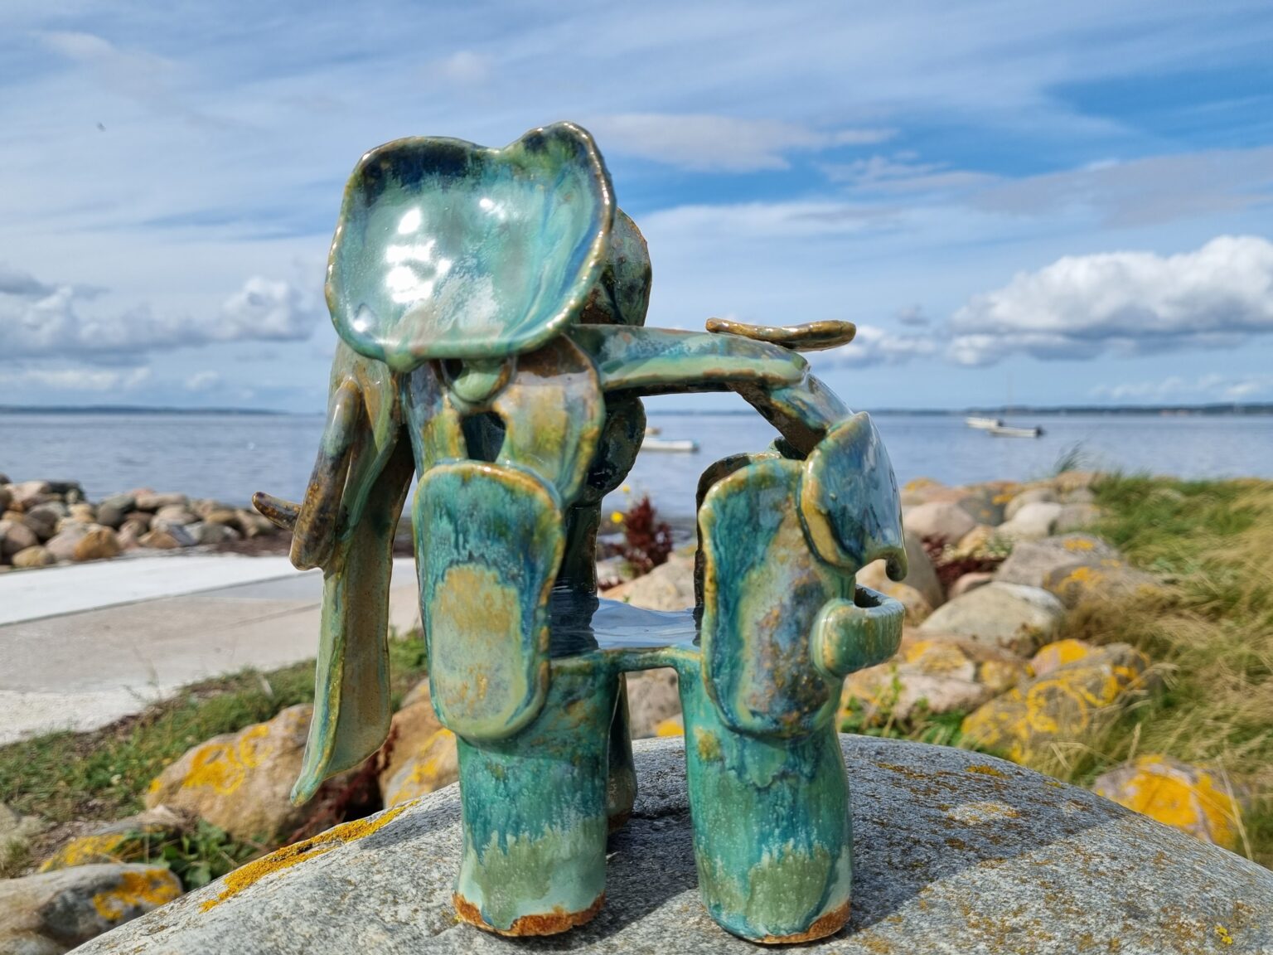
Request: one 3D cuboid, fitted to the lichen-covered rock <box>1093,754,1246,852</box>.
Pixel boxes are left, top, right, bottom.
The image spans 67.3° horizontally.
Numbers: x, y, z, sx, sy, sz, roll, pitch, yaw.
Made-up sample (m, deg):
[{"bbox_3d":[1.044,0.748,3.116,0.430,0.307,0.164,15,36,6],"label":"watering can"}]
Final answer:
[{"bbox_3d":[1.143,0.709,2.050,0.325,0.240,0.300,2,4,30],"label":"lichen-covered rock"}]

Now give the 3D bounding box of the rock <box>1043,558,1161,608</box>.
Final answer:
[{"bbox_3d":[2.315,0.534,4.750,0.566,0.270,0.420,2,4,26],"label":"rock"}]

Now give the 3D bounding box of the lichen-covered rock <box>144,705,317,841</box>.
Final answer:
[{"bbox_3d":[-0.966,0.732,2.350,0.477,0.330,0.380,-2,4,-23],"label":"lichen-covered rock"}]

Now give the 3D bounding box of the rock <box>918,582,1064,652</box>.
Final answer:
[{"bbox_3d":[1.487,0.593,4.000,0.589,0.310,0.480,1,4,21],"label":"rock"}]

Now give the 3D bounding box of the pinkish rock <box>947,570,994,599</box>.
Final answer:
[{"bbox_3d":[1.620,0.533,4.600,0.260,0.200,0.260,1,4,20],"label":"pinkish rock"}]

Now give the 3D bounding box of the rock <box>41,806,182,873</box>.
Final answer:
[{"bbox_3d":[-1.124,0.787,2.050,0.312,0.170,0.280,-2,4,-29],"label":"rock"}]

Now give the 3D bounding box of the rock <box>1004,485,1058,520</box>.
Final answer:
[{"bbox_3d":[2.984,0.221,7.200,0.407,0.320,0.380,2,4,23],"label":"rock"}]

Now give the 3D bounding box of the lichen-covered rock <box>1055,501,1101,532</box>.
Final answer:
[{"bbox_3d":[3.190,0.291,6.900,0.362,0.250,0.320,2,4,25],"label":"lichen-covered rock"}]

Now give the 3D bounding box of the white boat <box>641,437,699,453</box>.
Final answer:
[{"bbox_3d":[1.630,-1.986,57.000,4.500,0.850,1.700,-1,4,-8],"label":"white boat"}]

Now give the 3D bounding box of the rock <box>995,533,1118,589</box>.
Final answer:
[{"bbox_3d":[2.241,0.475,5.100,0.659,0.350,0.500,2,4,24],"label":"rock"}]

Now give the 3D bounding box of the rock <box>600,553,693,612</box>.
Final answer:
[{"bbox_3d":[0.114,0.526,4.400,0.537,0.360,0.460,0,4,2],"label":"rock"}]

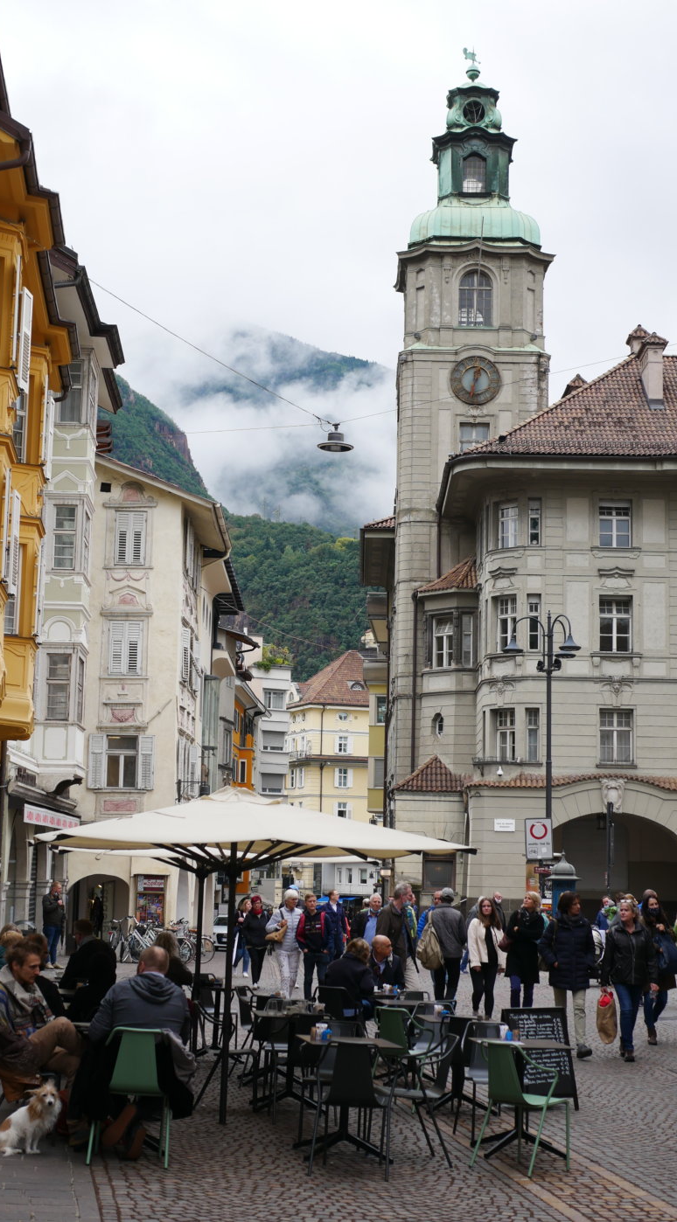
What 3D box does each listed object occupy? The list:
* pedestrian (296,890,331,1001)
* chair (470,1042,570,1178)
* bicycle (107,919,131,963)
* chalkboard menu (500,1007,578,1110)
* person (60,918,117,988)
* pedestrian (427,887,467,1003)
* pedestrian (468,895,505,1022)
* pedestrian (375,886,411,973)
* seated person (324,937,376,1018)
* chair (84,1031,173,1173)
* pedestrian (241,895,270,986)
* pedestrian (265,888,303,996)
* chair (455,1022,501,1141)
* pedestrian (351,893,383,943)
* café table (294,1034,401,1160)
[{"bbox_3d":[-0.334,4.575,23.577,0.500,1.600,0.400,2,-9,-3],"label":"pedestrian"},{"bbox_3d":[1.143,3.076,10.999,0.490,0.775,0.490,10,-12,-44],"label":"chair"},{"bbox_3d":[-5.299,8.020,42.600,0.580,1.030,1.720,0,-9,5],"label":"bicycle"},{"bbox_3d":[1.586,3.540,13.958,0.600,0.780,0.380,7,-10,-32],"label":"chalkboard menu"},{"bbox_3d":[-2.628,3.889,18.200,0.820,1.360,0.580,-3,-10,22],"label":"person"},{"bbox_3d":[1.517,4.741,24.600,0.520,1.760,0.380,0,-9,7],"label":"pedestrian"},{"bbox_3d":[2.015,4.749,24.200,0.500,1.650,0.360,2,-9,-7],"label":"pedestrian"},{"bbox_3d":[0.708,4.206,21.512,0.500,1.740,0.550,-4,-10,30],"label":"pedestrian"},{"bbox_3d":[0.103,3.837,17.300,0.560,1.280,0.800,-7,-12,41],"label":"seated person"},{"bbox_3d":[-1.303,3.007,10.950,0.520,0.820,0.530,1,-9,-2],"label":"chair"},{"bbox_3d":[-1.456,5.855,31.300,0.520,1.650,0.420,2,-9,-6],"label":"pedestrian"},{"bbox_3d":[-0.750,4.654,24.272,0.530,1.640,0.420,4,-9,-20],"label":"pedestrian"},{"bbox_3d":[1.109,3.343,12.500,0.530,0.790,0.570,2,-9,-5],"label":"chair"},{"bbox_3d":[0.493,4.896,25.300,0.540,1.730,0.360,2,-9,-3],"label":"pedestrian"},{"bbox_3d":[0.055,3.142,11.414,0.600,0.725,0.630,0,-9,10],"label":"café table"}]

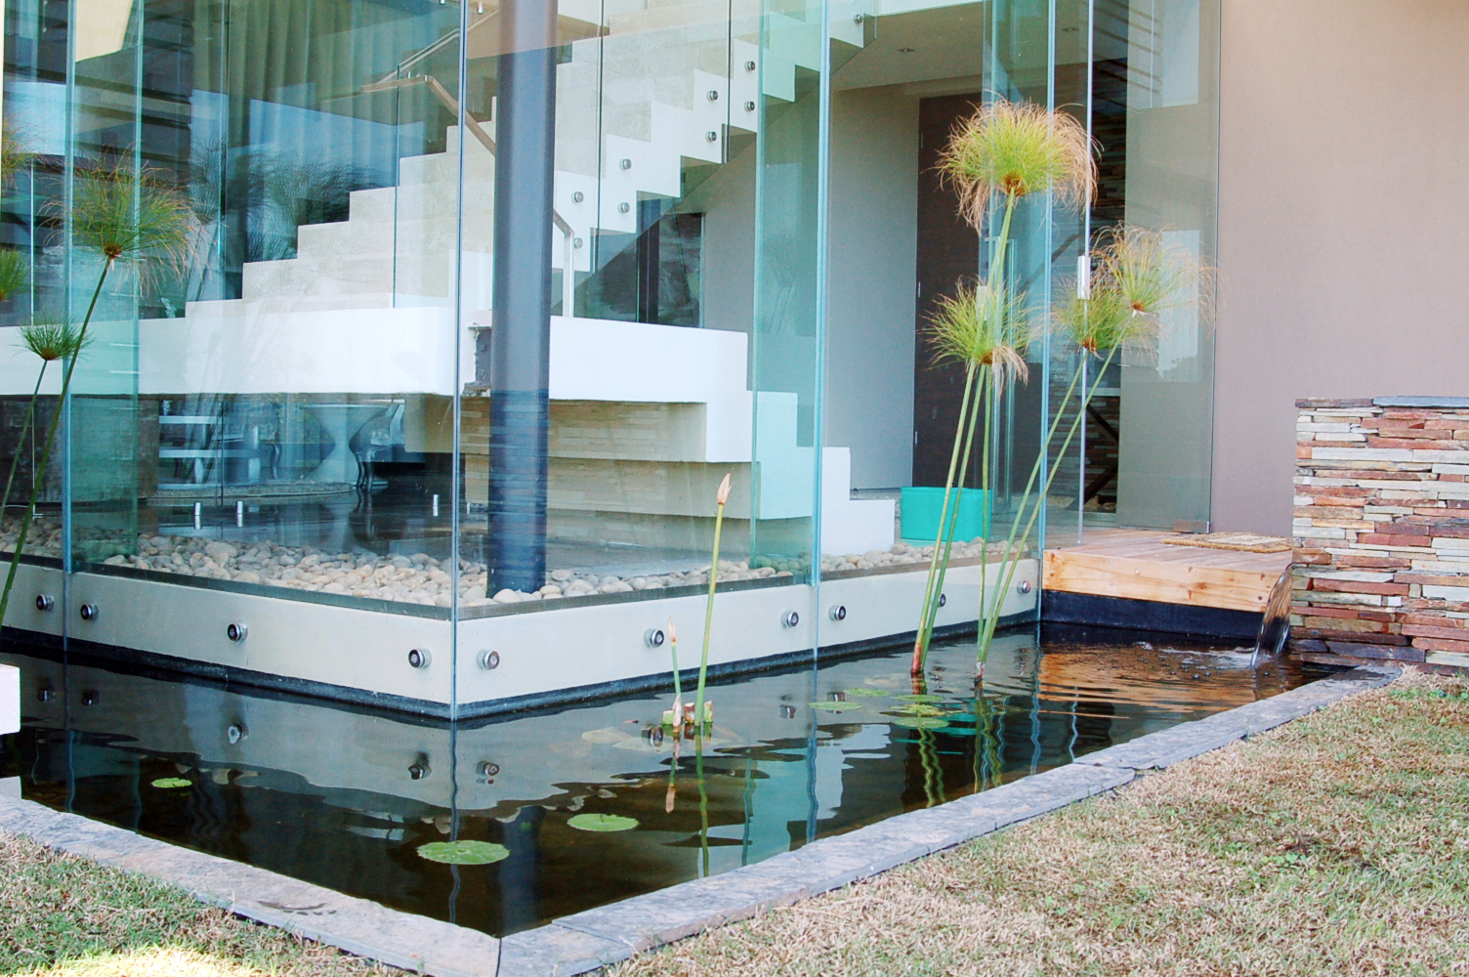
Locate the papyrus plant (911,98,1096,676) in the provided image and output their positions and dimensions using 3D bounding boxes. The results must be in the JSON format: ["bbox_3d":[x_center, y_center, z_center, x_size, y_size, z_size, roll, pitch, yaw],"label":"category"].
[{"bbox_3d":[0.760,-0.282,4.794,0.514,1.614,0.400,1,2,0],"label":"papyrus plant"}]

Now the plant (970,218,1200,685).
[{"bbox_3d":[1.008,-0.103,4.798,0.675,1.266,0.400,1,2,0],"label":"plant"}]

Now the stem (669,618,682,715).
[{"bbox_3d":[-0.137,0.420,3.964,0.032,0.245,0.030,1,2,0],"label":"stem"}]

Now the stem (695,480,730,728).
[{"bbox_3d":[-0.051,0.256,3.917,0.083,0.580,0.060,1,2,0],"label":"stem"}]

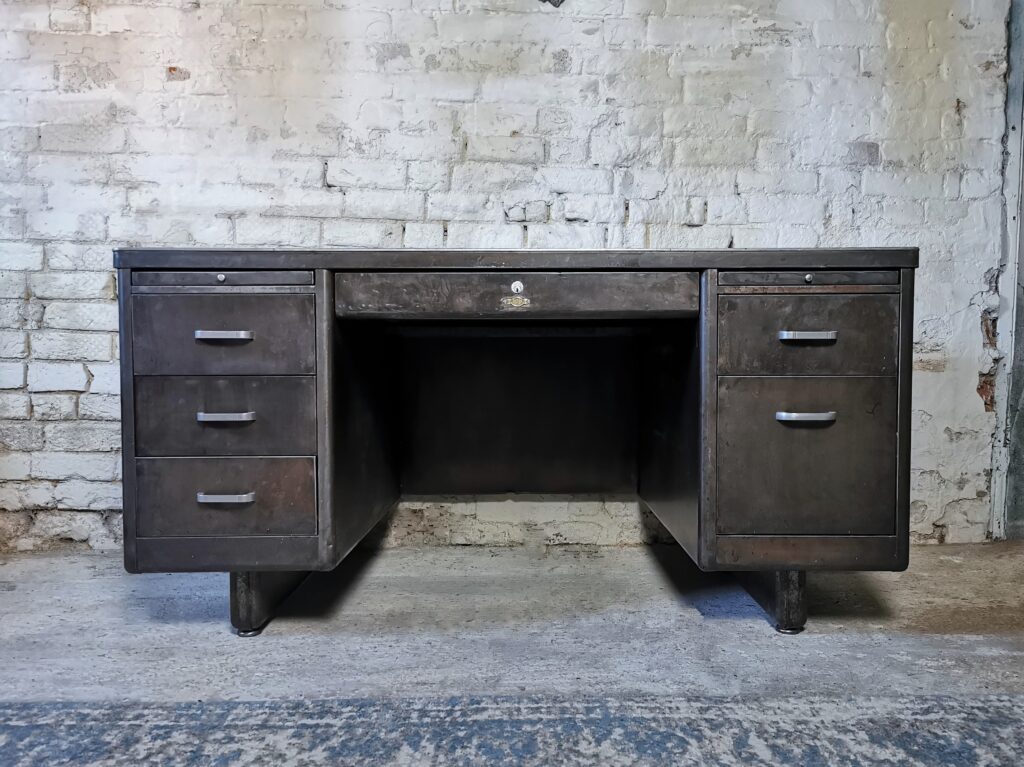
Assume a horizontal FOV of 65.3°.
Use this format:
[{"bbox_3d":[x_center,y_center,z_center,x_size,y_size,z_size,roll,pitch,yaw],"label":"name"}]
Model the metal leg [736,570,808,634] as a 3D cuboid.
[{"bbox_3d":[0.556,0.423,1.885,0.061,0.139,0.615,0,1,1],"label":"metal leg"}]

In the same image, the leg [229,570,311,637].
[{"bbox_3d":[-0.529,0.426,1.899,0.058,0.139,0.615,0,1,1],"label":"leg"}]

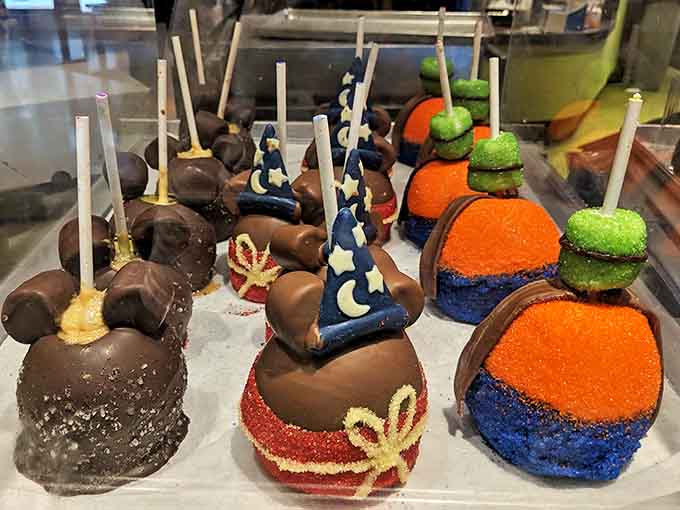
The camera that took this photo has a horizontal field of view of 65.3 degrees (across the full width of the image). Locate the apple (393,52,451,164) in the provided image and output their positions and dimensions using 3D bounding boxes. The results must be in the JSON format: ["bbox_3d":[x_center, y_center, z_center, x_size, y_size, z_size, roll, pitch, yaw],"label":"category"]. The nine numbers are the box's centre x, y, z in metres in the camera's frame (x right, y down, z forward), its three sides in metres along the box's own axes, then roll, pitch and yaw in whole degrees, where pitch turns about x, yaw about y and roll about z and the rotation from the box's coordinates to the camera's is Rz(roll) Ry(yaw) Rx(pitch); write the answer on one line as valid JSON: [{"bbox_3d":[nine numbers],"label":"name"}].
[{"bbox_3d":[0.118,-0.184,0.680,0.096,0.133,0.092,-1,27,-3],"label":"apple"}]

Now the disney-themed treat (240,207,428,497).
[{"bbox_3d":[-0.003,0.041,0.239,0.090,0.135,0.090,-12,30,-23],"label":"disney-themed treat"}]

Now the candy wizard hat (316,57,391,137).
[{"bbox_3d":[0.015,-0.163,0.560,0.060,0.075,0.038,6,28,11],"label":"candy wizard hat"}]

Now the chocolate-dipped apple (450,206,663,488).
[{"bbox_3d":[0.109,0.039,0.256,0.096,0.134,0.092,2,27,4],"label":"chocolate-dipped apple"}]

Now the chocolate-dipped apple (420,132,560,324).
[{"bbox_3d":[0.107,-0.019,0.368,0.096,0.130,0.092,-1,27,-3],"label":"chocolate-dipped apple"}]

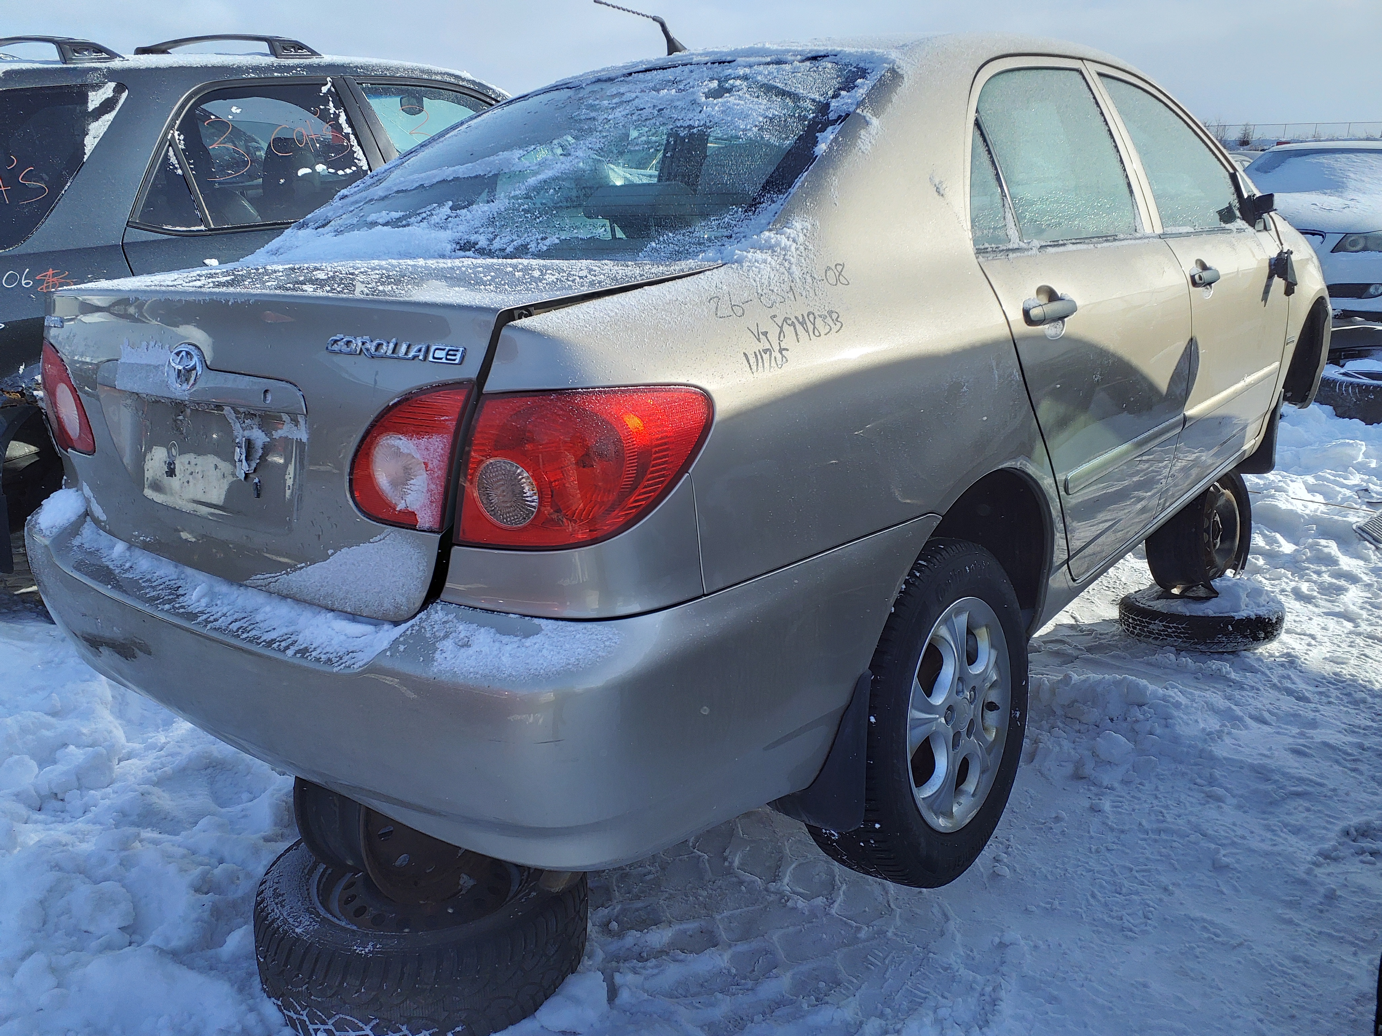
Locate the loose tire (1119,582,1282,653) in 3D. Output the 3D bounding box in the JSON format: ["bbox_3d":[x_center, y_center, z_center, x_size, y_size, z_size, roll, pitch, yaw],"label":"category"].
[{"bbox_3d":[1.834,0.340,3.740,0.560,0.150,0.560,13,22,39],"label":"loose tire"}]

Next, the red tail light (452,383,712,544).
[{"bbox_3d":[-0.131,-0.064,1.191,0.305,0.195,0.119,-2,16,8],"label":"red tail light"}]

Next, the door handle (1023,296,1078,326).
[{"bbox_3d":[0.654,-0.380,1.883,0.050,0.047,0.225,9,20,40],"label":"door handle"}]

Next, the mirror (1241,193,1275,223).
[{"bbox_3d":[1.694,-0.922,3.104,0.115,0.095,0.095,9,20,40],"label":"mirror"}]

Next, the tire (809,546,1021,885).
[{"bbox_3d":[0.413,0.340,1.883,0.198,0.626,0.626,3,16,40],"label":"tire"}]

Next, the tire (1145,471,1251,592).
[{"bbox_3d":[1.693,0.026,3.459,0.185,0.435,0.435,-1,12,45],"label":"tire"}]

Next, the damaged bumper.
[{"bbox_3d":[-0.541,0.157,1.865,1.690,0.380,0.840,9,20,40],"label":"damaged bumper"}]

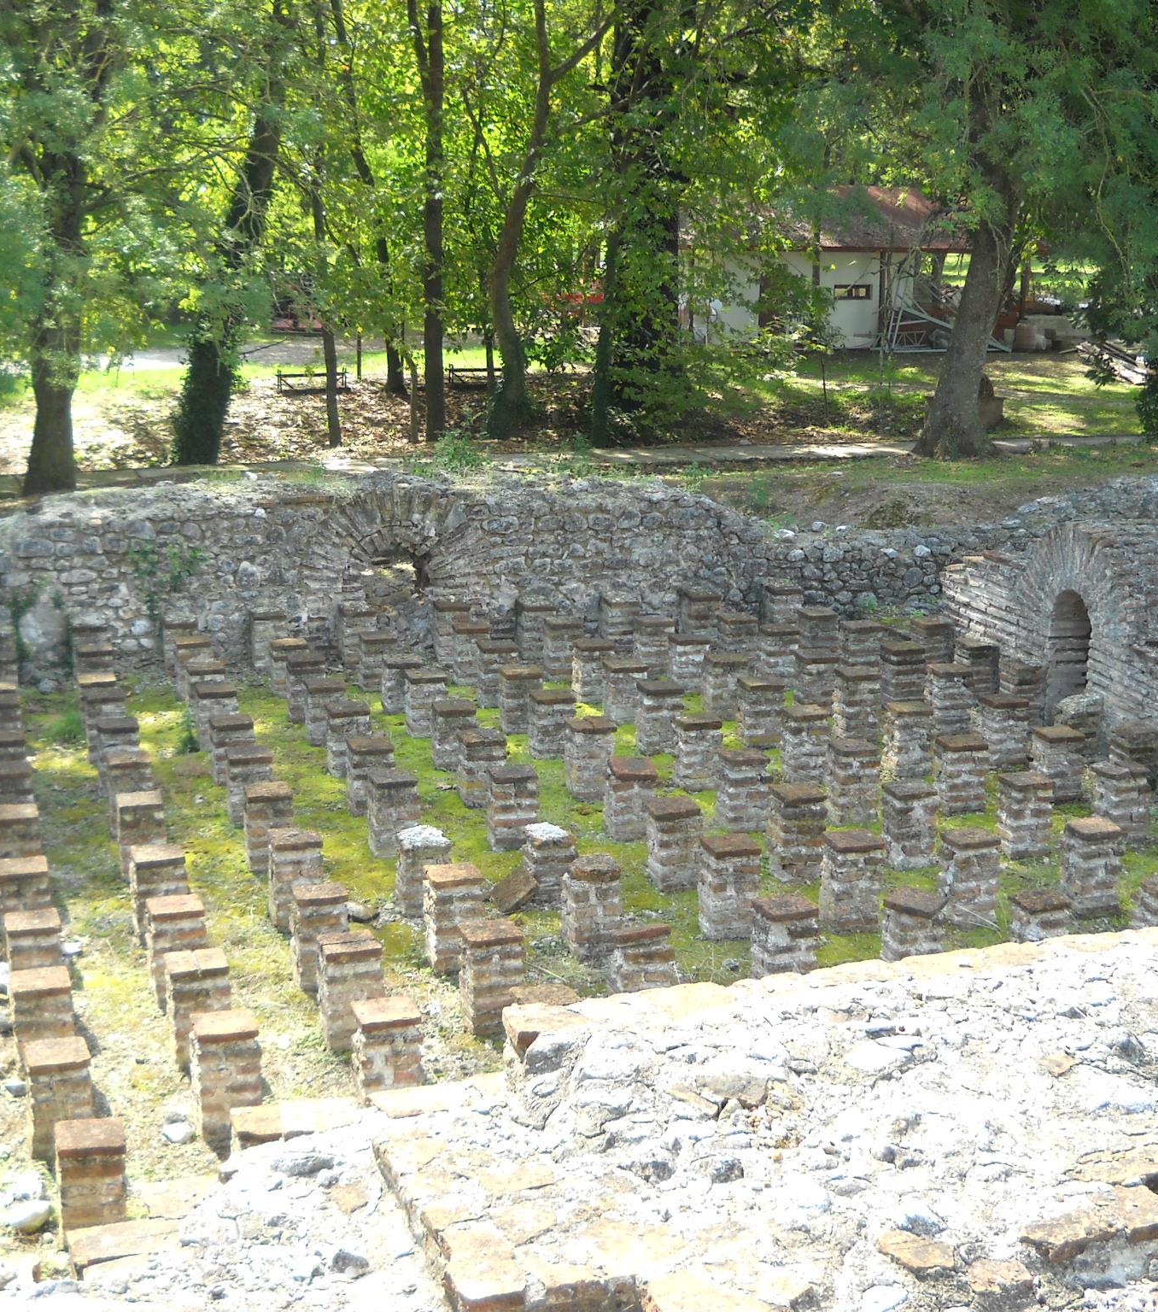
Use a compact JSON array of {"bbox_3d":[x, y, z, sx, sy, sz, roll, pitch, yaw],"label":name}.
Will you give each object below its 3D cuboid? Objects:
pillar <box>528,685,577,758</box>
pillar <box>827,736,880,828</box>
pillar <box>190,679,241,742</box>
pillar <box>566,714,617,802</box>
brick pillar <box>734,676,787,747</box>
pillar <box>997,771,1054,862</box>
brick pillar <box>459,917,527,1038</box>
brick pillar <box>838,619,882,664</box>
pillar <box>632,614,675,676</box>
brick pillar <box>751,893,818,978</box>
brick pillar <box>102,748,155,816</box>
[{"bbox_3d":[-0.197,0.538,15.895,0.307,0.485,0.290,-3,15,-17],"label":"pillar"},{"bbox_3d":[2.313,1.071,17.560,0.331,0.633,0.331,-3,16,-17],"label":"pillar"},{"bbox_3d":[-3.346,0.590,19.123,0.331,0.563,0.331,-3,16,-17],"label":"pillar"},{"bbox_3d":[0.100,0.900,18.023,0.331,0.649,0.331,-3,16,-17],"label":"pillar"},{"bbox_3d":[1.700,0.543,19.565,0.331,0.603,0.331,-3,16,-17],"label":"brick pillar"},{"bbox_3d":[3.239,1.175,15.080,0.312,0.575,0.312,-4,15,-17],"label":"pillar"},{"bbox_3d":[-0.560,2.095,13.477,0.341,0.643,0.341,-5,16,-17],"label":"brick pillar"},{"bbox_3d":[2.637,-0.067,19.425,0.296,0.505,0.296,-4,15,-17],"label":"brick pillar"},{"bbox_3d":[0.745,-0.081,20.464,0.329,0.540,0.315,-4,15,-17],"label":"pillar"},{"bbox_3d":[1.278,1.819,12.905,0.329,0.540,0.315,-4,15,-17],"label":"brick pillar"},{"bbox_3d":[-3.254,0.974,15.014,0.322,0.513,0.322,-4,15,-17],"label":"brick pillar"}]

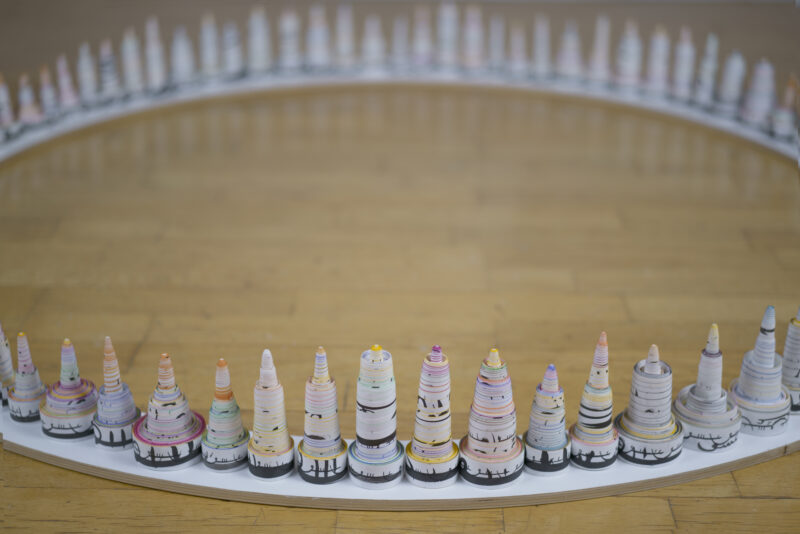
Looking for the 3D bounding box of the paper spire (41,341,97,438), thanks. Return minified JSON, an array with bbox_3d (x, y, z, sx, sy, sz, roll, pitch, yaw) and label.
[{"bbox_3d":[-0.304,0.106,1.113,0.050,0.088,0.050,0,23,0],"label":"paper spire"}]

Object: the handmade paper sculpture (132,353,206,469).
[{"bbox_3d":[-0.210,0.125,1.107,0.066,0.100,0.066,0,23,0],"label":"handmade paper sculpture"}]

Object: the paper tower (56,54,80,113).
[{"bbox_3d":[-0.587,-0.321,2.165,0.043,0.110,0.043,0,23,0],"label":"paper tower"}]

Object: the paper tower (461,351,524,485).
[{"bbox_3d":[0.085,0.130,1.106,0.059,0.125,0.059,0,23,0],"label":"paper tower"}]

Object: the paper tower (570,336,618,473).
[{"bbox_3d":[0.183,0.119,1.124,0.045,0.131,0.045,0,23,0],"label":"paper tower"}]

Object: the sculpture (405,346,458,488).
[{"bbox_3d":[0.028,0.122,1.032,0.046,0.123,0.046,0,23,0],"label":"sculpture"}]

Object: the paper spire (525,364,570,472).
[{"bbox_3d":[0.129,0.128,1.054,0.041,0.095,0.041,0,23,0],"label":"paper spire"}]

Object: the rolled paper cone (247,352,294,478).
[{"bbox_3d":[-0.118,0.129,1.109,0.041,0.123,0.041,0,23,0],"label":"rolled paper cone"}]

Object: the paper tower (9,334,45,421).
[{"bbox_3d":[-0.347,0.100,1.132,0.033,0.084,0.033,0,23,0],"label":"paper tower"}]

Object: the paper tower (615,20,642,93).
[{"bbox_3d":[0.431,-0.395,2.306,0.053,0.138,0.053,0,23,0],"label":"paper tower"}]

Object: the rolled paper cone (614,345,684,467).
[{"bbox_3d":[0.236,0.122,1.142,0.062,0.112,0.062,0,23,0],"label":"rolled paper cone"}]

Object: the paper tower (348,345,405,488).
[{"bbox_3d":[-0.021,0.129,1.097,0.051,0.133,0.051,0,23,0],"label":"paper tower"}]

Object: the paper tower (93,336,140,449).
[{"bbox_3d":[-0.272,0.114,1.162,0.043,0.108,0.043,0,23,0],"label":"paper tower"}]

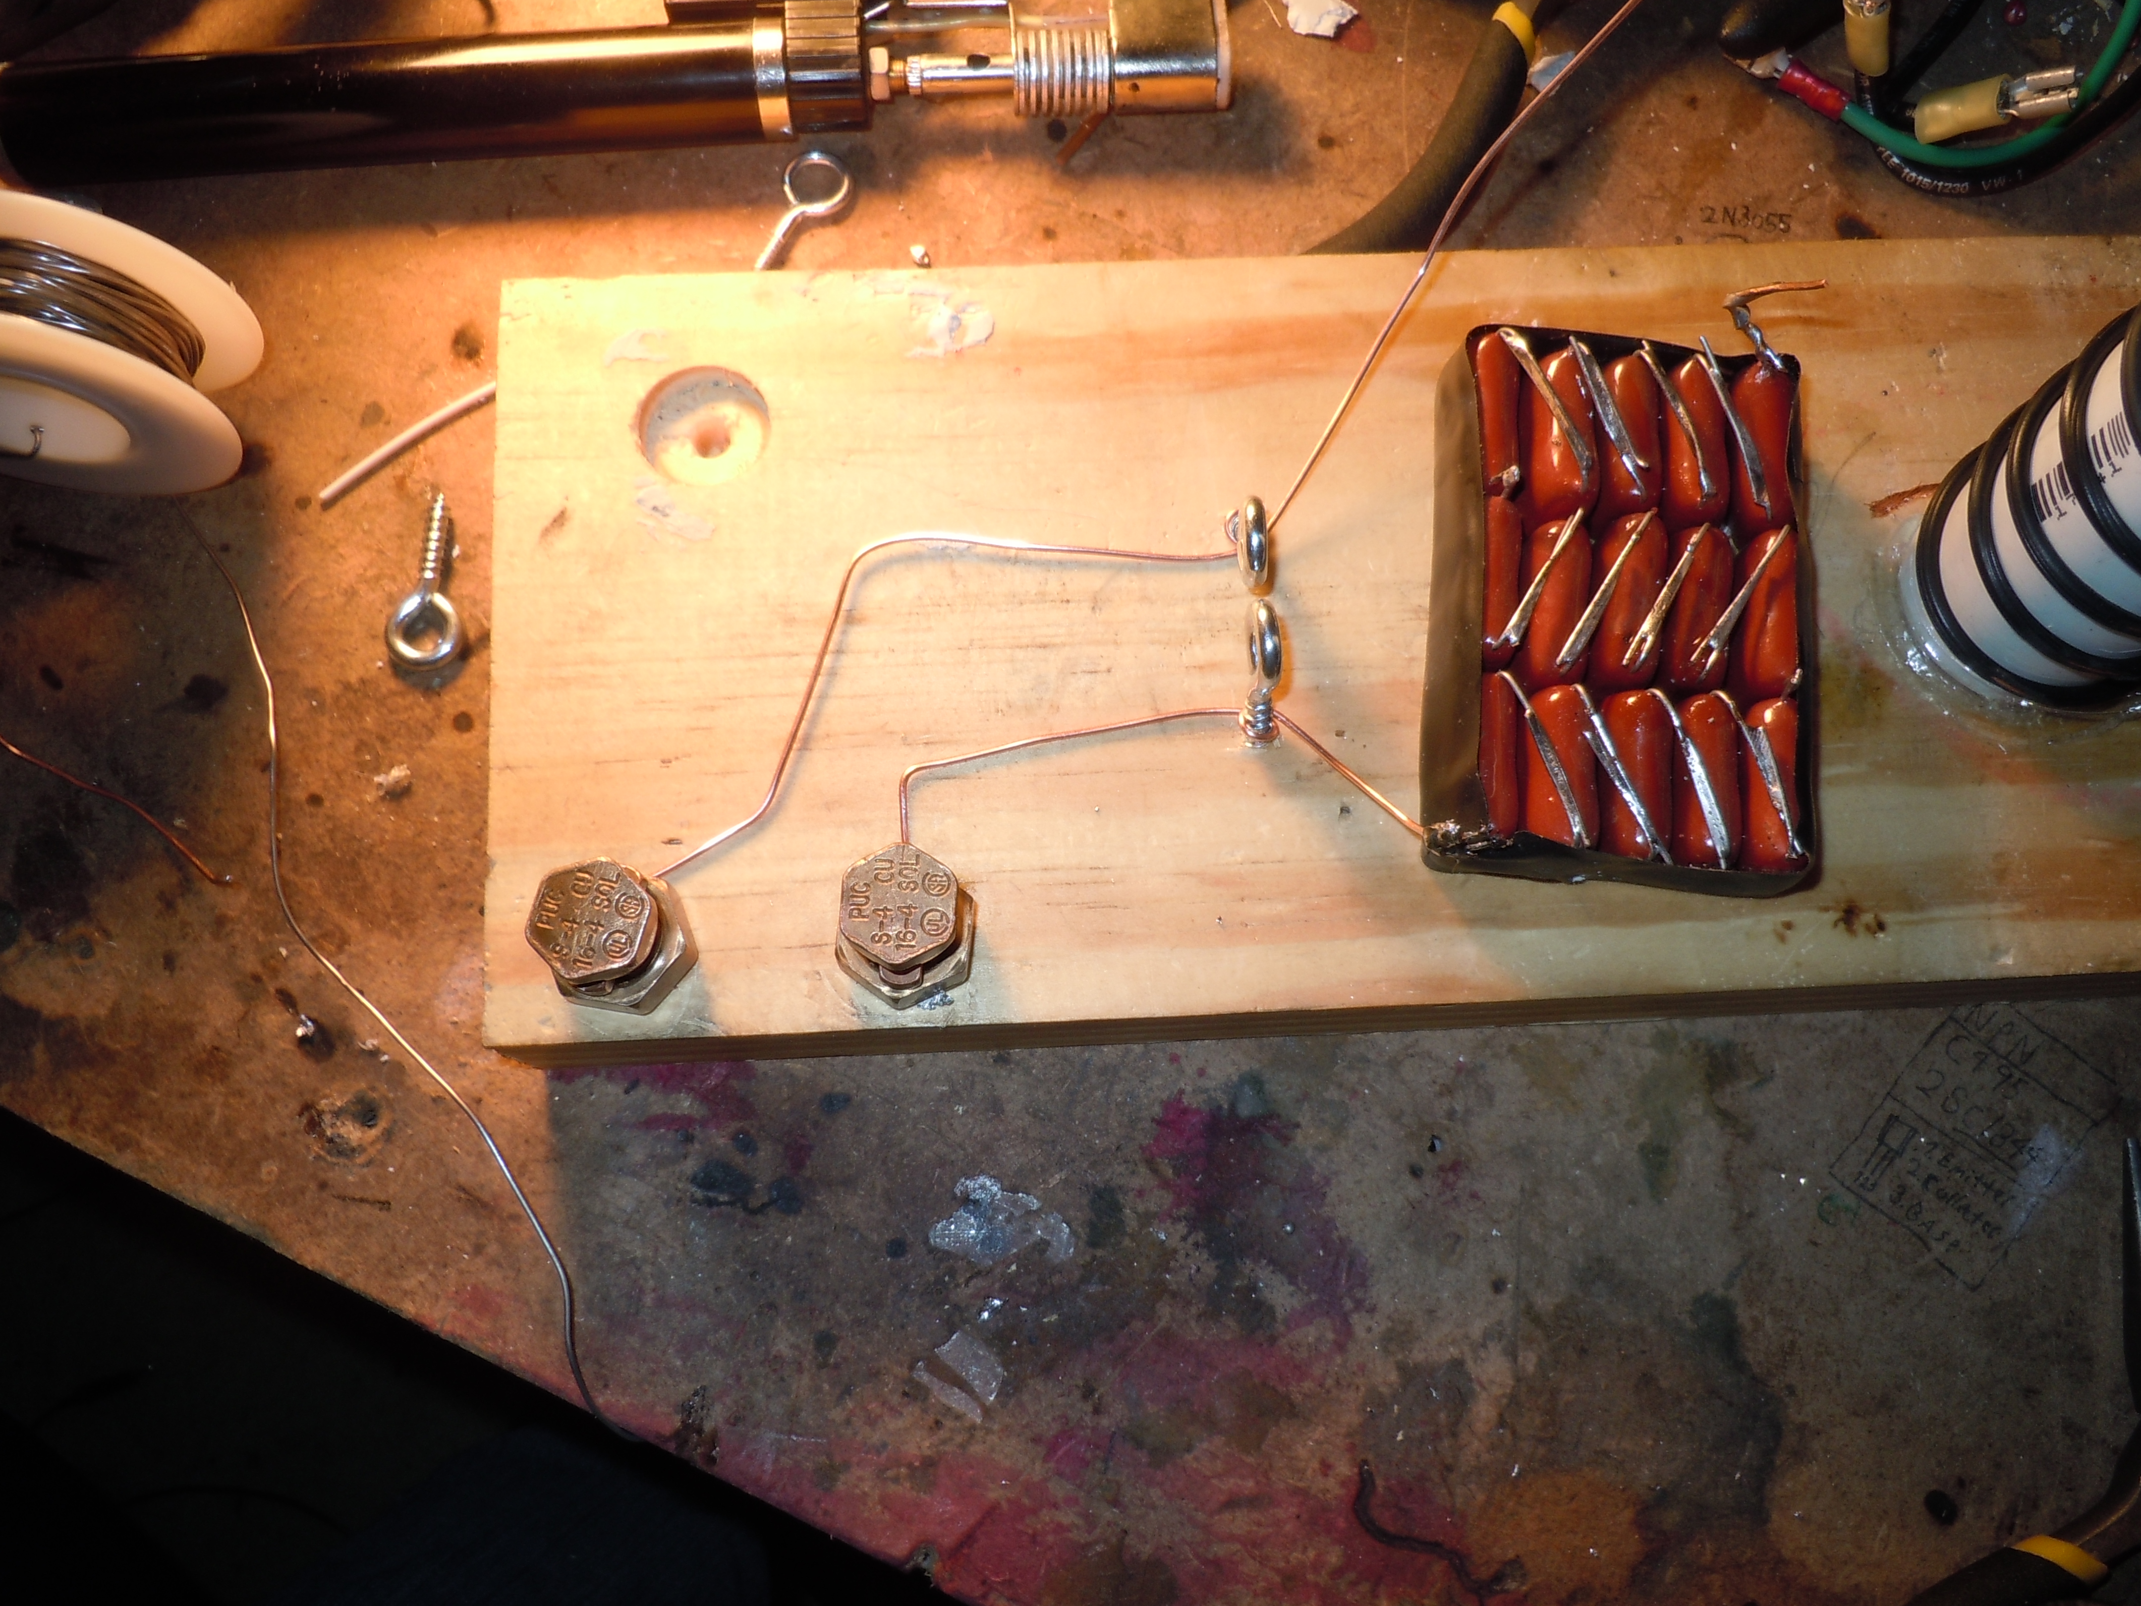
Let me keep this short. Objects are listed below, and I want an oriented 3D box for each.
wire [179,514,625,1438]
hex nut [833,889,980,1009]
[{"bbox_3d":[-0.082,0.018,0.200,0.011,0.004,0.125,-28,77,-9],"label":"wire"},{"bbox_3d":[-0.017,0.014,0.180,0.014,0.007,0.016,6,74,0],"label":"hex nut"}]

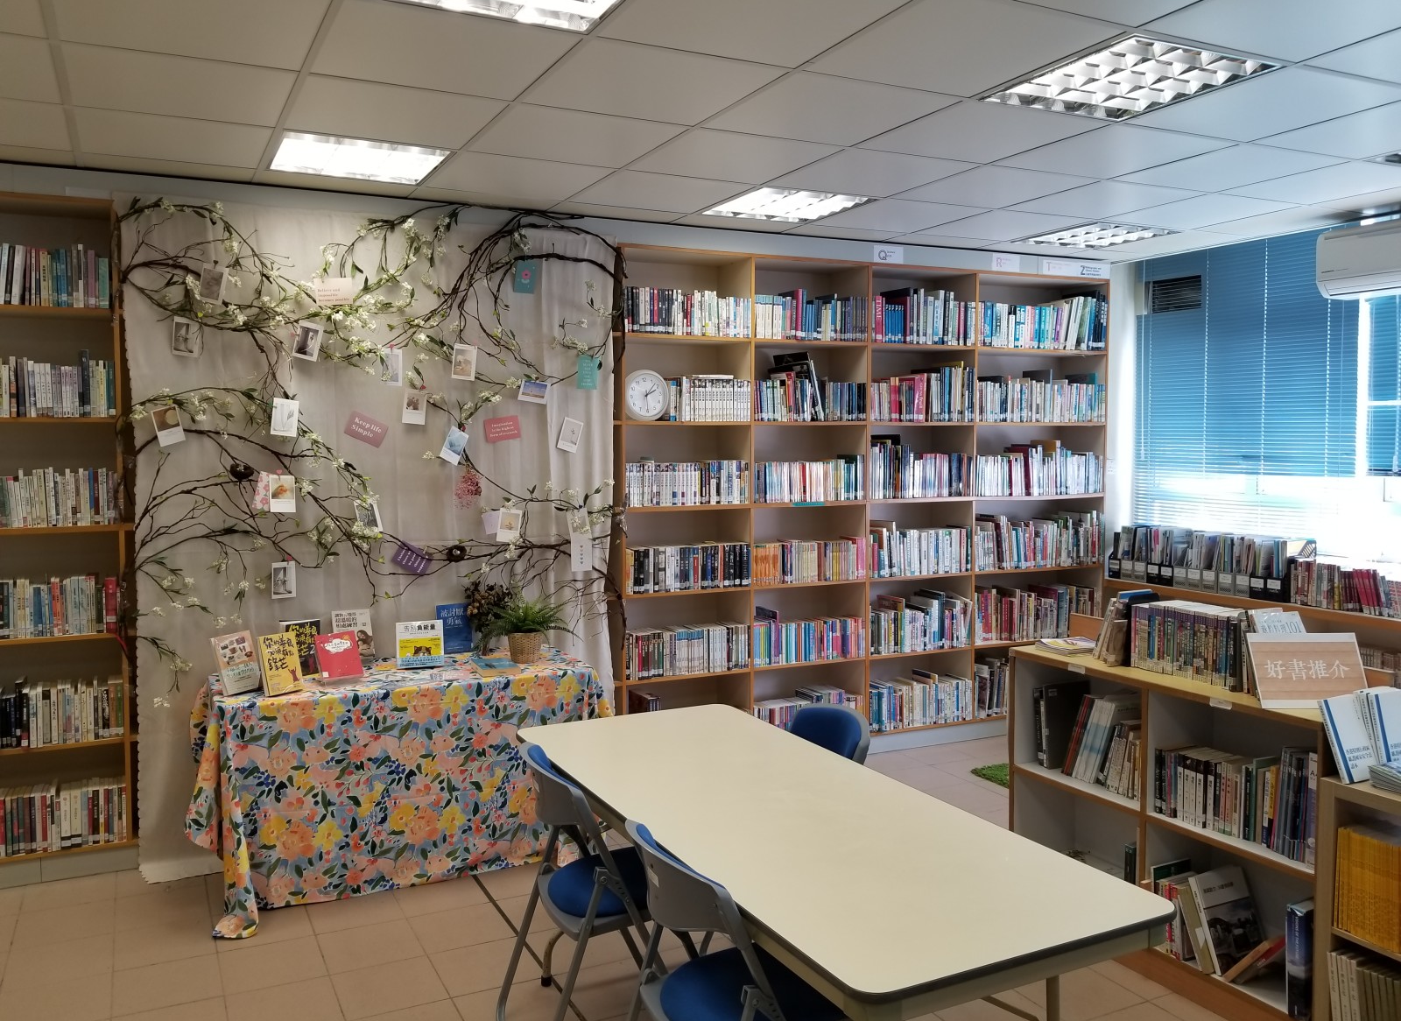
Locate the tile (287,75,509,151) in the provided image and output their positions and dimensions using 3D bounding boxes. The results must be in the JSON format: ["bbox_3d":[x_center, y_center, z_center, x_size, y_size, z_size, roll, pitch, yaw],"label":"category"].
[{"bbox_3d":[-0.958,-1.231,3.272,0.590,0.018,0.590,-2,4,-24],"label":"tile"}]

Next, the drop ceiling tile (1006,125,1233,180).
[{"bbox_3d":[1.478,-1.278,3.761,0.590,0.018,0.590,-2,4,-24],"label":"drop ceiling tile"}]

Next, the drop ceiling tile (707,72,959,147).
[{"bbox_3d":[0.393,-1.240,3.282,0.600,0.016,0.600,-3,5,-27],"label":"drop ceiling tile"}]

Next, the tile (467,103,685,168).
[{"bbox_3d":[-0.415,-1.250,3.516,0.595,0.016,0.595,-3,5,-26],"label":"tile"}]

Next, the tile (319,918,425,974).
[{"bbox_3d":[-1.090,1.439,3.472,0.300,0.010,0.300,-2,4,-24],"label":"tile"}]

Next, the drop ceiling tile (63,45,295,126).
[{"bbox_3d":[-1.496,-1.209,3.031,0.600,0.016,0.600,-3,5,-27],"label":"drop ceiling tile"}]

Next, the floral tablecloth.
[{"bbox_3d":[-1.180,1.050,4.246,1.580,0.765,0.620,-2,5,-26],"label":"floral tablecloth"}]

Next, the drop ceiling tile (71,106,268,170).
[{"bbox_3d":[-1.786,-1.262,3.568,0.600,0.015,0.605,-2,5,-26],"label":"drop ceiling tile"}]

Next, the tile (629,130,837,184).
[{"bbox_3d":[0.109,-1.276,3.811,0.600,0.016,0.600,-3,5,-27],"label":"tile"}]

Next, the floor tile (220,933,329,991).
[{"bbox_3d":[-1.371,1.462,3.379,0.303,0.010,0.303,-3,5,-26],"label":"floor tile"}]

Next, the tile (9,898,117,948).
[{"bbox_3d":[-2.187,1.426,3.628,0.300,0.010,0.300,-3,5,-27],"label":"tile"}]

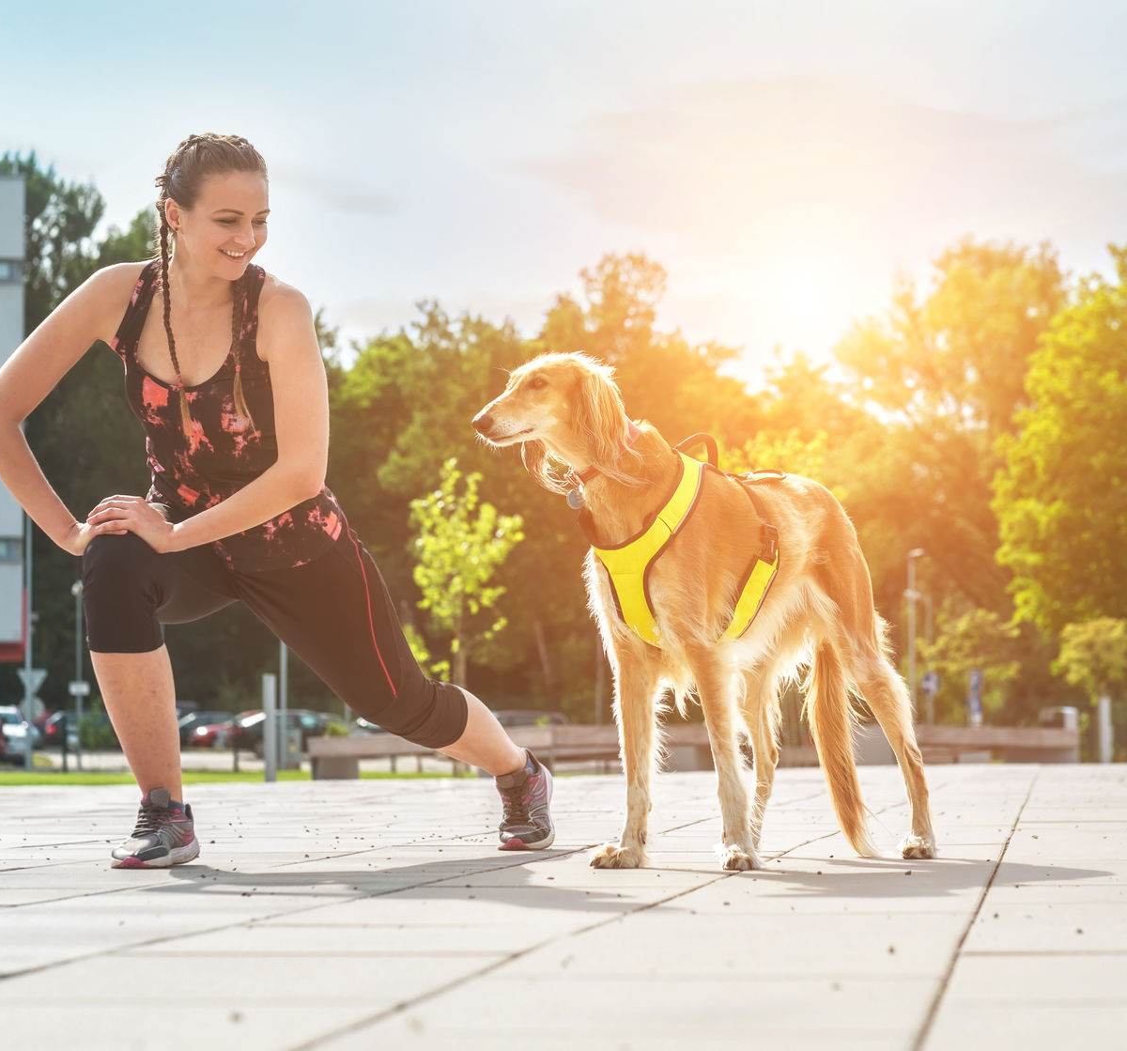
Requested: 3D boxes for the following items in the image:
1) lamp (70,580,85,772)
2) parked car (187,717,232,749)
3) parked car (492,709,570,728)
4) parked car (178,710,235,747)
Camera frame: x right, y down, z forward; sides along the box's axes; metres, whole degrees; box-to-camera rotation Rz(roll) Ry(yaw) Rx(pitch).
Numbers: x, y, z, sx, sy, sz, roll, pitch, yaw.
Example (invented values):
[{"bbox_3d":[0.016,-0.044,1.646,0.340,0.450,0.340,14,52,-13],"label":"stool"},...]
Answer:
[{"bbox_3d":[-9.882,3.061,75.000,0.330,3.950,0.330,0,-3,0],"label":"lamp"},{"bbox_3d":[-10.049,6.596,117.000,4.150,1.450,1.740,1,-3,-16],"label":"parked car"},{"bbox_3d":[-1.598,6.522,115.000,4.350,1.500,1.780,0,-3,-12],"label":"parked car"},{"bbox_3d":[-11.608,6.830,121.000,4.250,1.460,1.750,1,-3,-14],"label":"parked car"}]

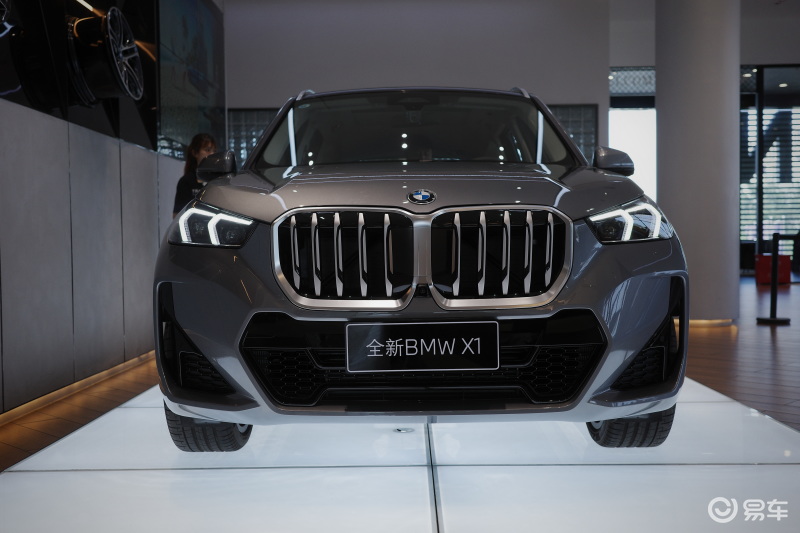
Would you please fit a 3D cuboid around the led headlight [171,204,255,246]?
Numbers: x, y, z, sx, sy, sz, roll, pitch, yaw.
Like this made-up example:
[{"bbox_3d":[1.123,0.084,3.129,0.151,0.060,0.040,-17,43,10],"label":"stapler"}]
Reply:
[{"bbox_3d":[-0.621,-0.140,2.862,0.360,0.155,0.380,-1,2,0],"label":"led headlight"}]

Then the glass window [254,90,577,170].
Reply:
[{"bbox_3d":[0.070,-0.593,4.139,1.440,0.170,0.880,-1,36,0],"label":"glass window"}]

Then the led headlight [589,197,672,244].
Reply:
[{"bbox_3d":[0.749,-0.155,2.851,0.360,0.155,0.380,-1,2,0],"label":"led headlight"}]

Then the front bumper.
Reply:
[{"bbox_3d":[0.066,0.155,2.745,1.790,0.610,0.520,-1,2,0],"label":"front bumper"}]

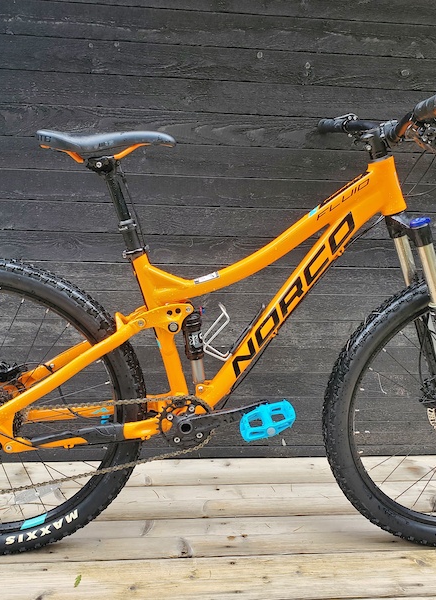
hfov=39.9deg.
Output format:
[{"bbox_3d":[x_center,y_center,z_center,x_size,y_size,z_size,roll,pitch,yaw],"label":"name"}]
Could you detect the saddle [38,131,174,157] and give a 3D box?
[{"bbox_3d":[-0.223,-0.316,1.221,0.278,0.059,0.139,1,12,-5],"label":"saddle"}]

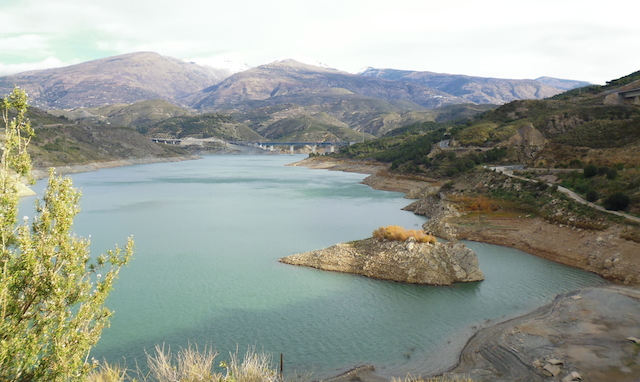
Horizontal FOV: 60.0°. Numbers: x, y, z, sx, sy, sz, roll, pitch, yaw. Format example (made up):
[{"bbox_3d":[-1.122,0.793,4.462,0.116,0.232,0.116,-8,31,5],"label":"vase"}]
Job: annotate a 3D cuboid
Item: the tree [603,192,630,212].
[{"bbox_3d":[96.210,3.410,180.000,8.200,6.300,8.000,0,5,0],"label":"tree"}]

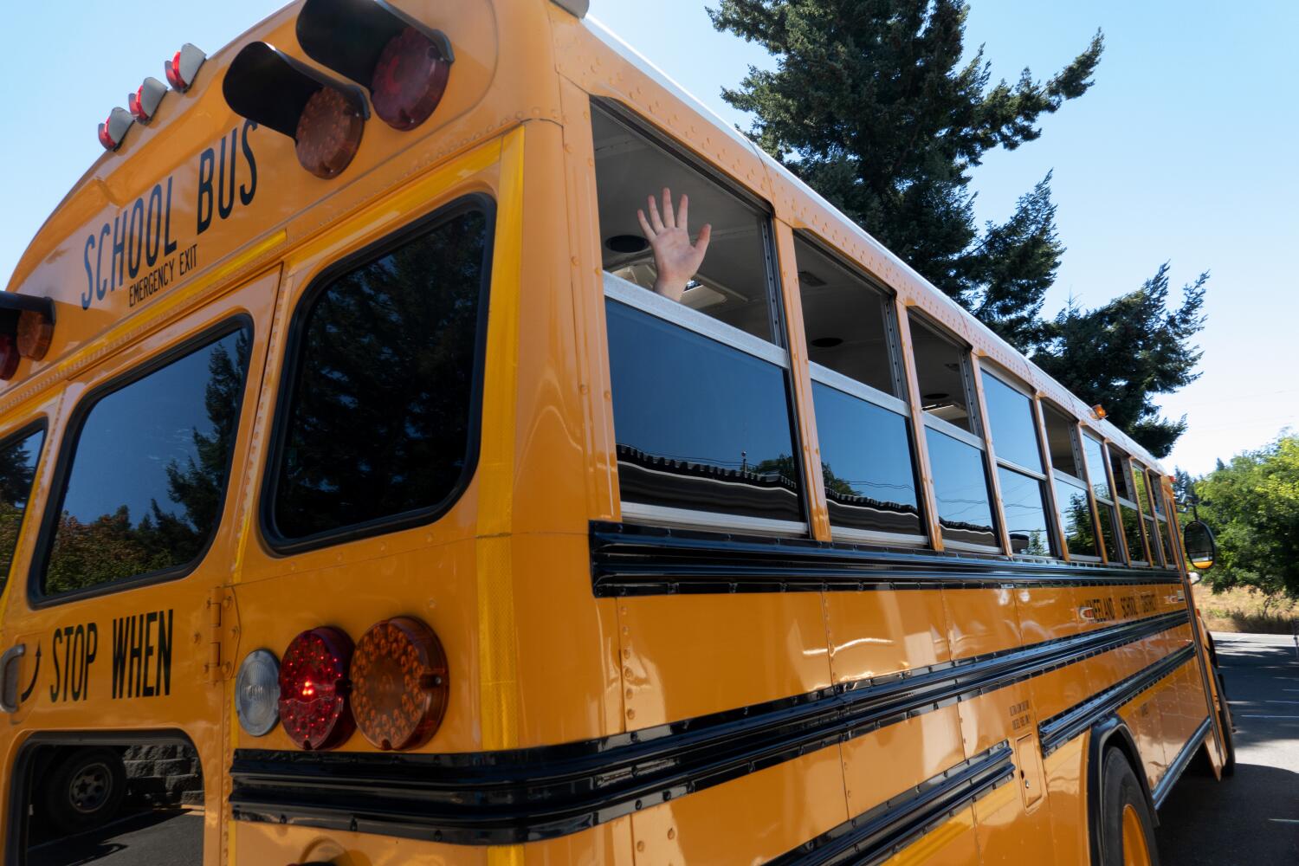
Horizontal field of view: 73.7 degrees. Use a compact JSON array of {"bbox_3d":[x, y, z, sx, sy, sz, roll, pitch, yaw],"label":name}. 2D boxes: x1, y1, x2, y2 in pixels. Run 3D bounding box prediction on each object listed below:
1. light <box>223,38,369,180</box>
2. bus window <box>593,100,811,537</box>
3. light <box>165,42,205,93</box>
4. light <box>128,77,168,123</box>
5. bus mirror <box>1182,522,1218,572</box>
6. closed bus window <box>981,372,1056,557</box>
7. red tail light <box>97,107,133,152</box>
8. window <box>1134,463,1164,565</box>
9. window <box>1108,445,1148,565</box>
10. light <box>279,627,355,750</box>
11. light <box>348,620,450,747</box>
[{"bbox_3d":[-0.645,-0.582,1.588,0.190,0.188,0.172,-14,-16,35],"label":"light"},{"bbox_3d":[0.097,-0.167,1.641,0.050,0.720,0.612,-14,-16,35],"label":"bus window"},{"bbox_3d":[-1.074,-0.843,2.001,0.080,0.087,0.073,-14,-16,35],"label":"light"},{"bbox_3d":[-1.218,-0.810,2.106,0.080,0.087,0.073,-14,-16,35],"label":"light"},{"bbox_3d":[4.492,0.926,7.085,0.080,0.390,0.225,7,-17,-40],"label":"bus mirror"},{"bbox_3d":[1.443,0.135,3.393,0.050,0.720,0.753,-14,-16,35],"label":"closed bus window"},{"bbox_3d":[-1.361,-0.771,2.209,0.080,0.087,0.073,-14,-16,35],"label":"red tail light"},{"bbox_3d":[3.402,0.574,5.941,0.050,0.720,0.599,-14,-16,35],"label":"window"},{"bbox_3d":[2.929,0.468,5.326,0.050,0.720,0.757,-14,-16,35],"label":"window"},{"bbox_3d":[-0.495,0.383,1.297,0.180,0.180,0.036,-14,-16,35],"label":"light"},{"bbox_3d":[-0.348,0.344,1.190,0.180,0.180,0.036,-14,-16,35],"label":"light"}]

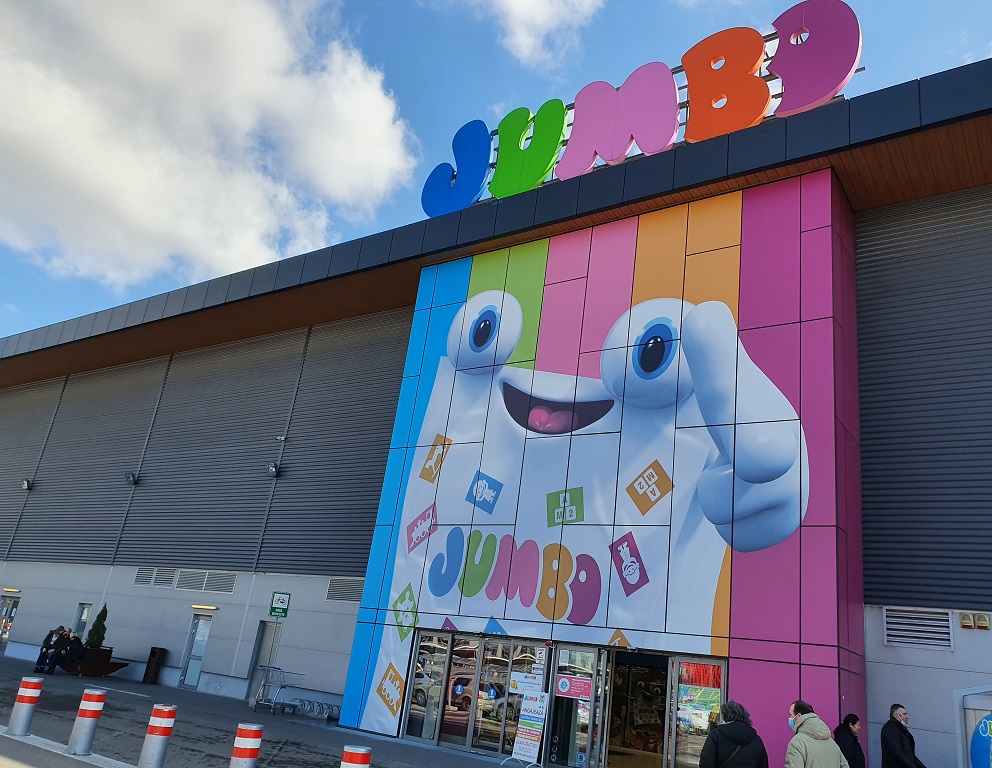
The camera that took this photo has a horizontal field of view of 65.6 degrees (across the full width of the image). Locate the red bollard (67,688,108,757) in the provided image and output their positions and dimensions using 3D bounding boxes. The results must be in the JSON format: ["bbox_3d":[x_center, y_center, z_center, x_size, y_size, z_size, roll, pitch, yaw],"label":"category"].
[{"bbox_3d":[-5.200,4.294,9.791,0.272,0.724,0.272,-7,-26,34],"label":"red bollard"}]

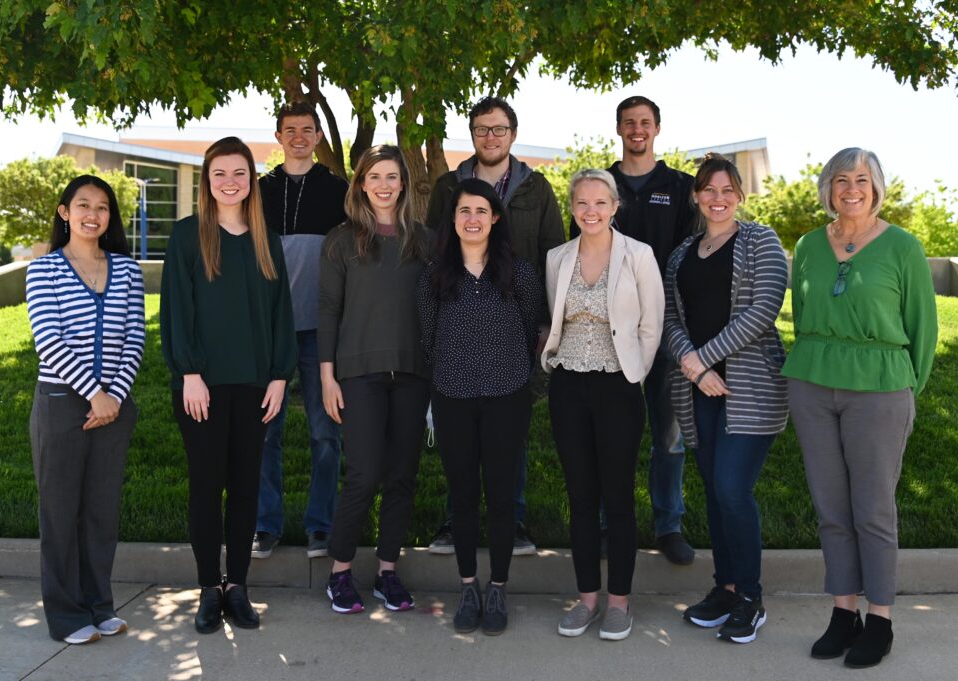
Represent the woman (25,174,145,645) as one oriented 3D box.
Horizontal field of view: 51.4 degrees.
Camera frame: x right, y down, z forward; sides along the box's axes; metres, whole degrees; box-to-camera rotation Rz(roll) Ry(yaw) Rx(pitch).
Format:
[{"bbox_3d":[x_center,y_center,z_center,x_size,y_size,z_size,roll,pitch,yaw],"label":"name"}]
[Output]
[{"bbox_3d":[-1.376,0.246,3.486,0.420,1.610,0.300,-2,5,-30],"label":"woman"}]

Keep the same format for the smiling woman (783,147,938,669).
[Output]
[{"bbox_3d":[1.256,0.214,3.275,0.470,1.680,0.340,3,5,34],"label":"smiling woman"}]

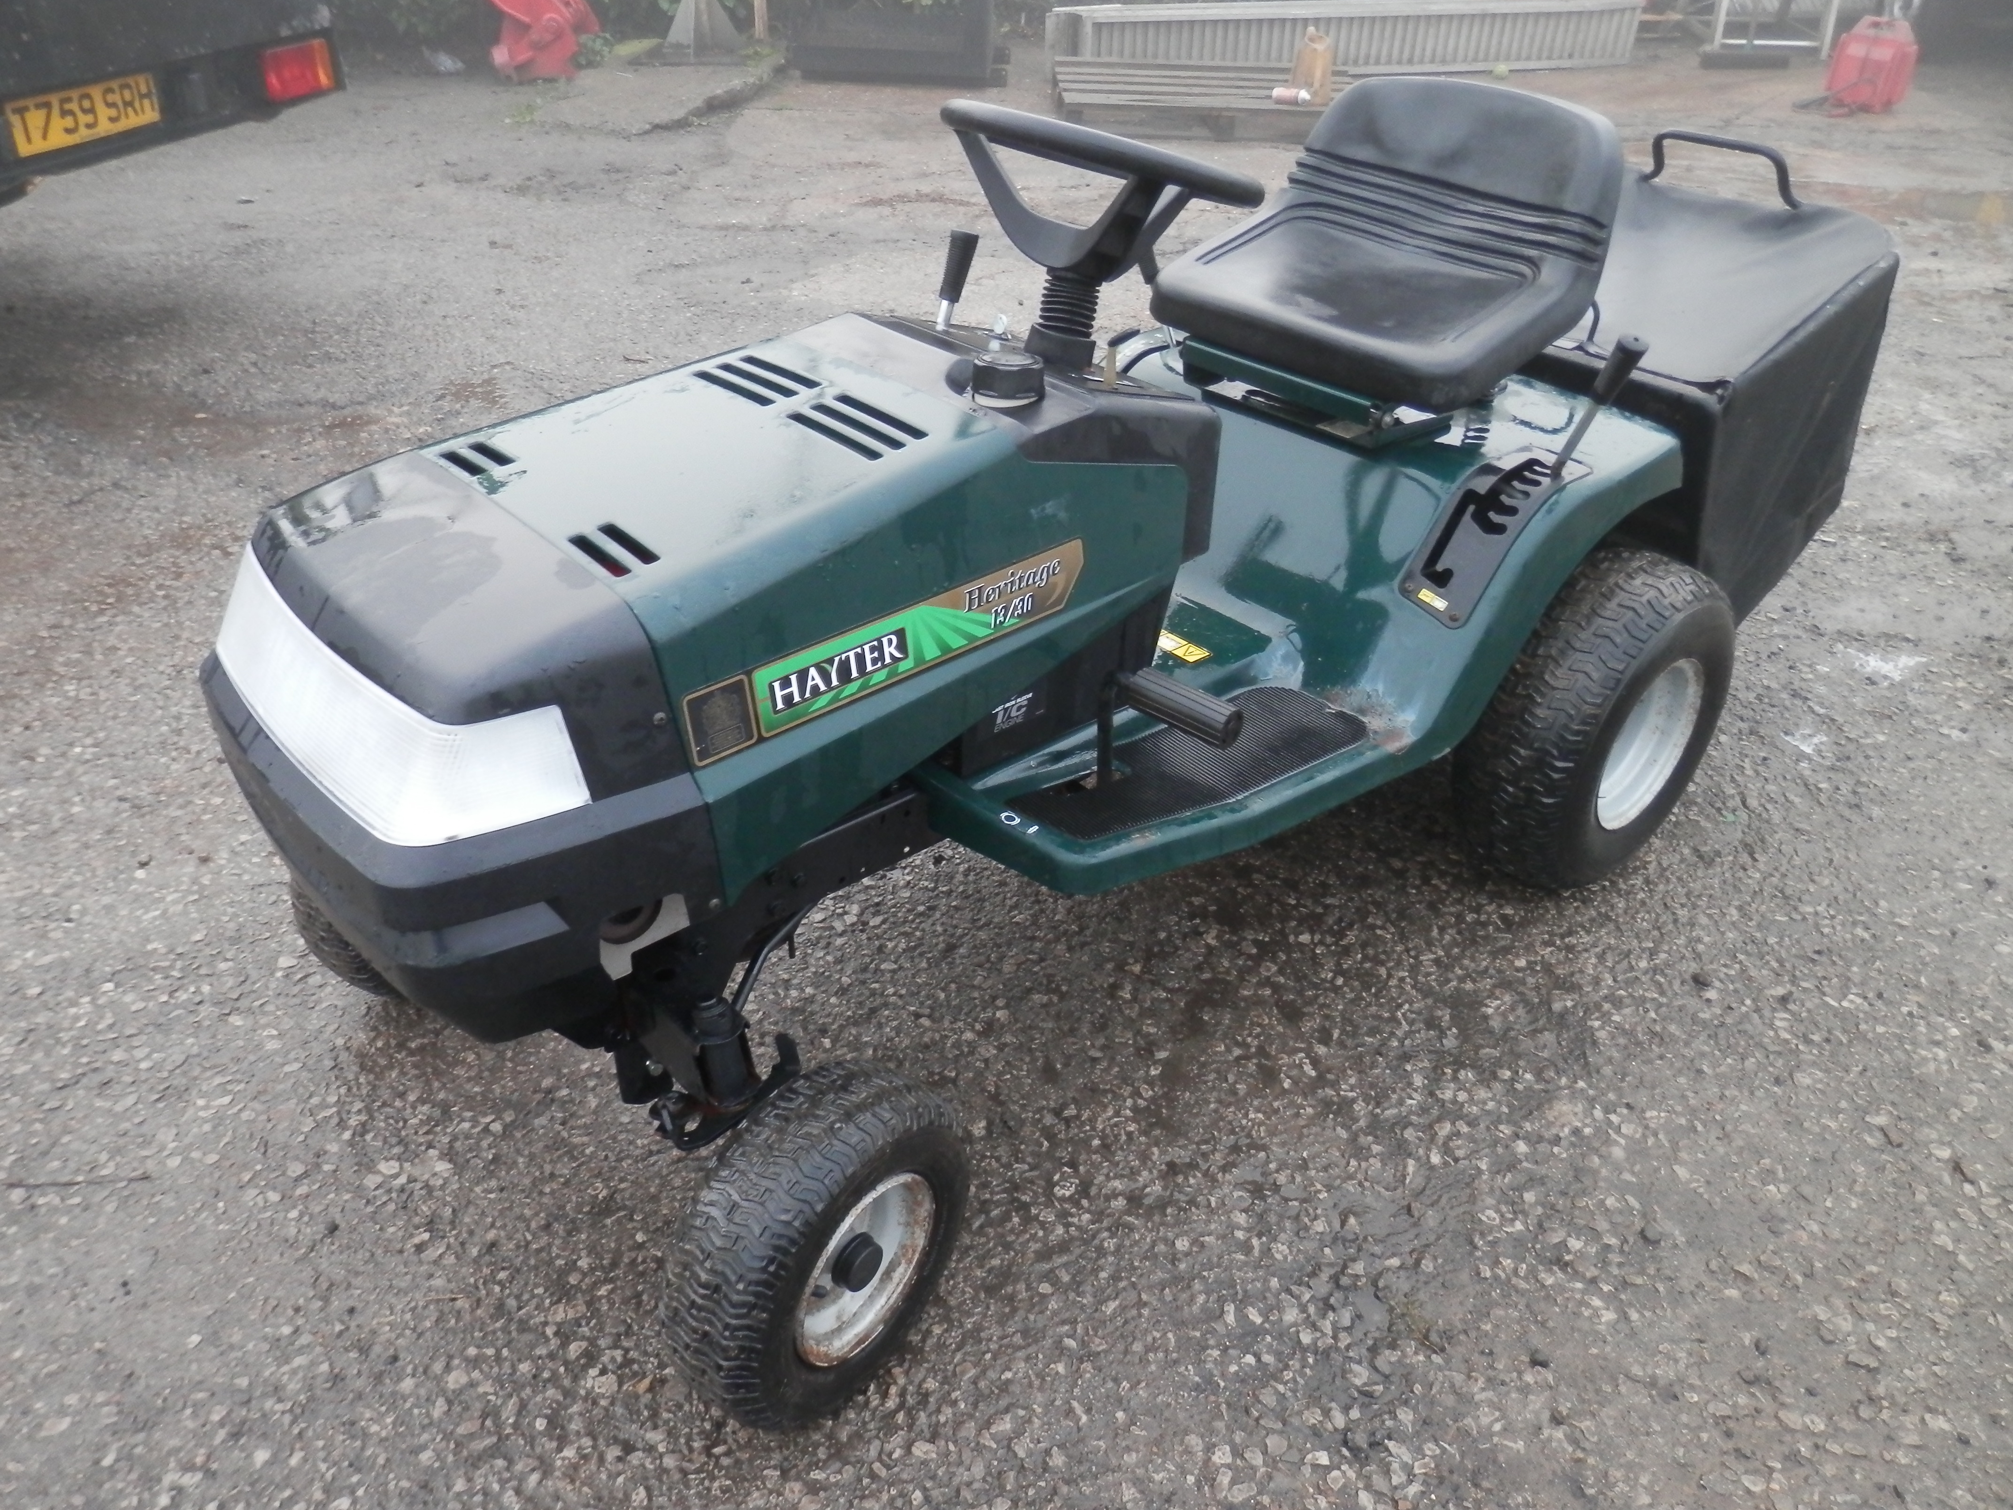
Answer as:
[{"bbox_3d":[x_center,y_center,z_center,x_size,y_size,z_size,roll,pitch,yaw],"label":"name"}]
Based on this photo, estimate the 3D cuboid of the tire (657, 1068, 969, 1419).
[{"bbox_3d":[-0.160,0.431,1.291,0.114,0.323,0.323,21,39,30],"label":"tire"}]

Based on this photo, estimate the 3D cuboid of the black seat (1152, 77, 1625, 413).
[{"bbox_3d":[0.478,-0.664,1.836,0.380,0.307,0.474,-26,40,-33],"label":"black seat"}]

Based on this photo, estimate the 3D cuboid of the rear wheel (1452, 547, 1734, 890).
[{"bbox_3d":[0.762,-0.043,1.880,0.445,0.445,0.163,-26,40,-33],"label":"rear wheel"}]

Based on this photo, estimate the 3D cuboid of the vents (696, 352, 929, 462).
[{"bbox_3d":[-0.189,-0.331,1.370,0.071,0.012,0.304,-30,43,-30],"label":"vents"}]

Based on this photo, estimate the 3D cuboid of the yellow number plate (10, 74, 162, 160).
[{"bbox_3d":[-2.262,-1.583,3.587,0.010,0.111,0.520,7,33,6],"label":"yellow number plate"}]

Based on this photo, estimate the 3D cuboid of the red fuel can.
[{"bbox_3d":[4.114,-3.276,6.889,0.165,0.380,0.300,-18,37,-25],"label":"red fuel can"}]

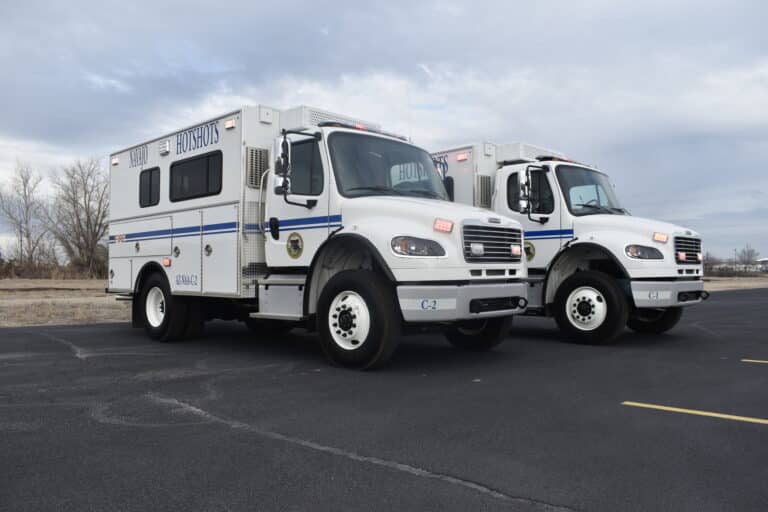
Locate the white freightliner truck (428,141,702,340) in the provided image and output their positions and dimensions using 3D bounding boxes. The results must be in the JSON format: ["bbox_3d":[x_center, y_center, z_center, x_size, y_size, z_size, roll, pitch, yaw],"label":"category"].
[{"bbox_3d":[1.872,-0.230,10.734,2.576,3.131,7.141,2,-3,-45],"label":"white freightliner truck"}]

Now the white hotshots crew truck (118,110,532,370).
[{"bbox_3d":[-1.395,-0.291,8.507,7.100,3.080,2.600,-2,-2,43],"label":"white hotshots crew truck"}]

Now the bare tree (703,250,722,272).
[{"bbox_3d":[71.072,1.411,125.000,4.340,5.425,4.340,0,-2,0],"label":"bare tree"}]

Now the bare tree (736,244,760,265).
[{"bbox_3d":[82.266,0.790,130.000,5.417,6.771,5.417,0,-2,0],"label":"bare tree"}]

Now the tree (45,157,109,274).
[{"bbox_3d":[-27.128,-3.385,52.000,6.500,10.743,6.500,0,-2,0],"label":"tree"}]

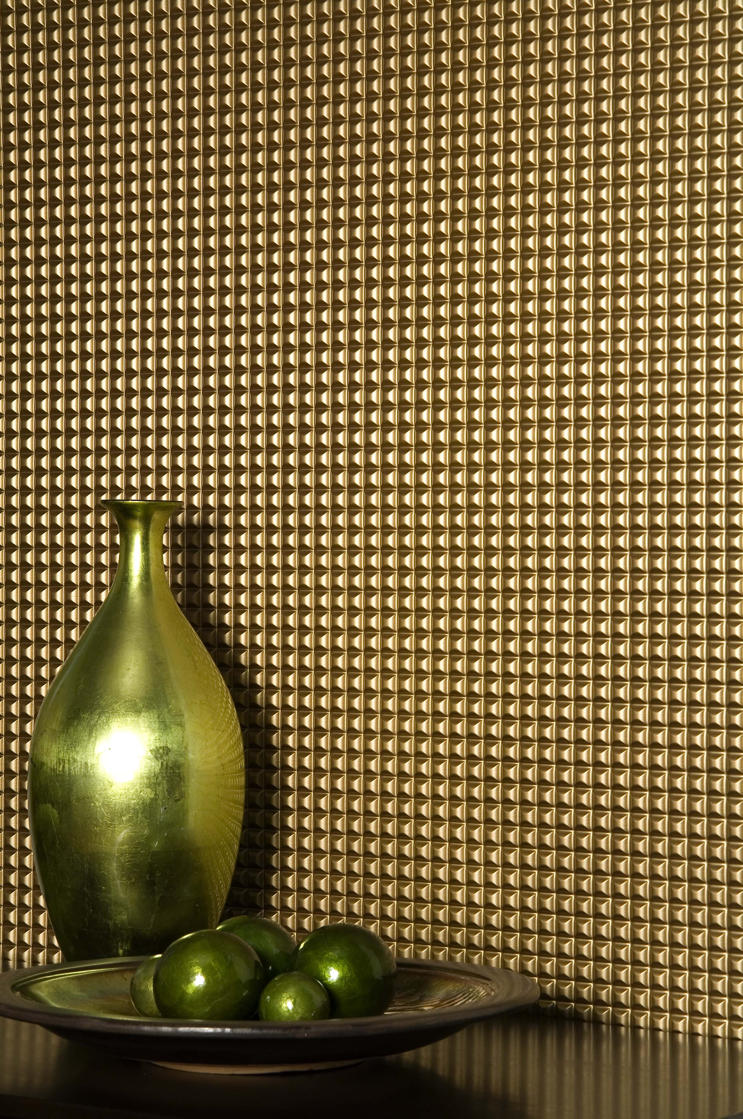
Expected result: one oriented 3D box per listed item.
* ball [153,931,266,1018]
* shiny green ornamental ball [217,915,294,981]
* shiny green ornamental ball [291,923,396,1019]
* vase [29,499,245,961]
[{"bbox_3d":[-0.112,0.292,2.115,0.075,0.075,0.075,0,1,0],"label":"ball"},{"bbox_3d":[-0.088,0.292,2.211,0.072,0.072,0.072,0,1,0],"label":"shiny green ornamental ball"},{"bbox_3d":[-0.019,0.292,2.155,0.074,0.074,0.074,0,1,0],"label":"shiny green ornamental ball"},{"bbox_3d":[-0.183,0.149,2.400,0.169,0.389,0.169,0,1,0],"label":"vase"}]

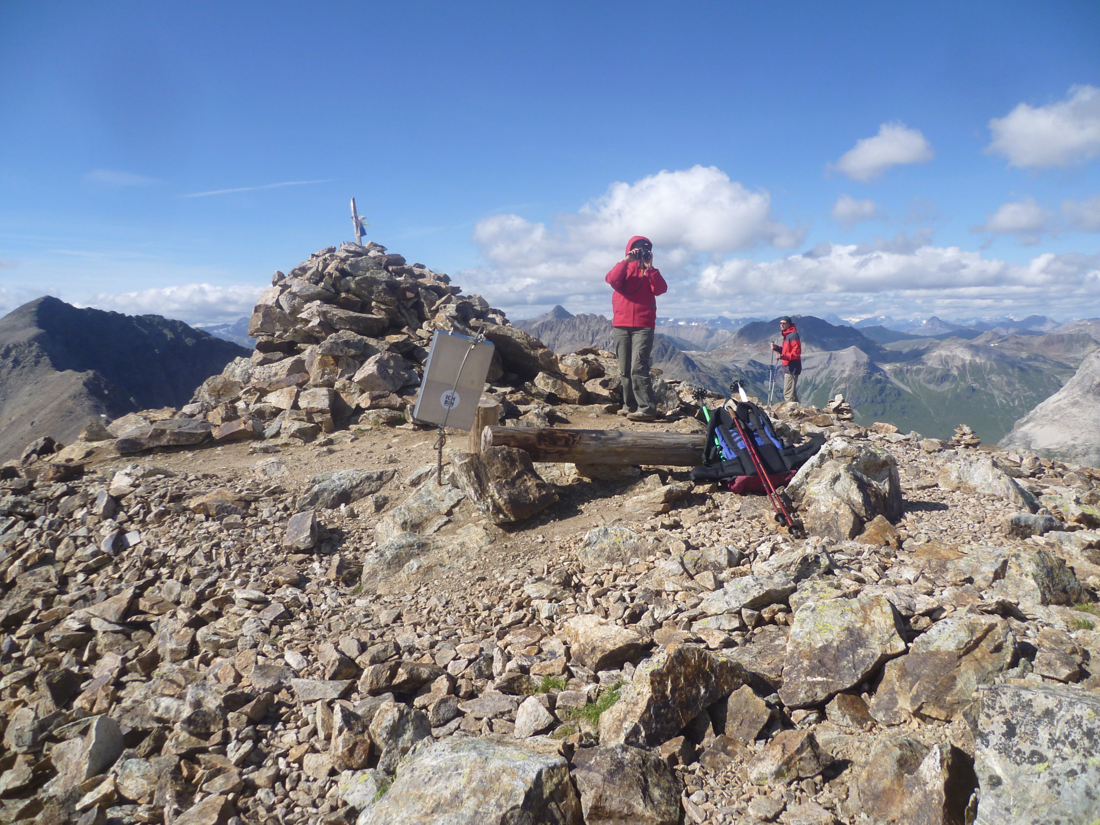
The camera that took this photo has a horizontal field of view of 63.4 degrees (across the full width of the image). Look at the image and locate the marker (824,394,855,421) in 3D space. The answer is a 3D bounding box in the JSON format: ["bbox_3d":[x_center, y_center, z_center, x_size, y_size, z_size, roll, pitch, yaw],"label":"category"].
[{"bbox_3d":[3.278,-0.059,10.100,0.340,0.300,0.320,0,6,0],"label":"marker"}]

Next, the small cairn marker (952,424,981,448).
[{"bbox_3d":[4.282,0.247,9.150,0.290,0.260,0.280,0,6,0],"label":"small cairn marker"}]

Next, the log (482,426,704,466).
[{"bbox_3d":[0.408,0.247,6.550,1.760,0.250,0.250,-1,6,-8],"label":"log"}]

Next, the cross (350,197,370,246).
[{"bbox_3d":[-2.054,-2.063,9.600,0.210,0.510,0.120,-6,6,1],"label":"cross"}]

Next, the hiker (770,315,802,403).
[{"bbox_3d":[4.170,-0.796,15.700,0.550,1.790,0.520,-2,6,-20],"label":"hiker"}]

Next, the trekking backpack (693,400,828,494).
[{"bbox_3d":[1.452,0.238,6.250,0.880,0.640,0.370,-10,-16,0],"label":"trekking backpack"}]

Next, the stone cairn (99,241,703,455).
[{"bbox_3d":[-1.200,-0.865,9.411,5.700,1.950,4.000,0,6,0],"label":"stone cairn"}]

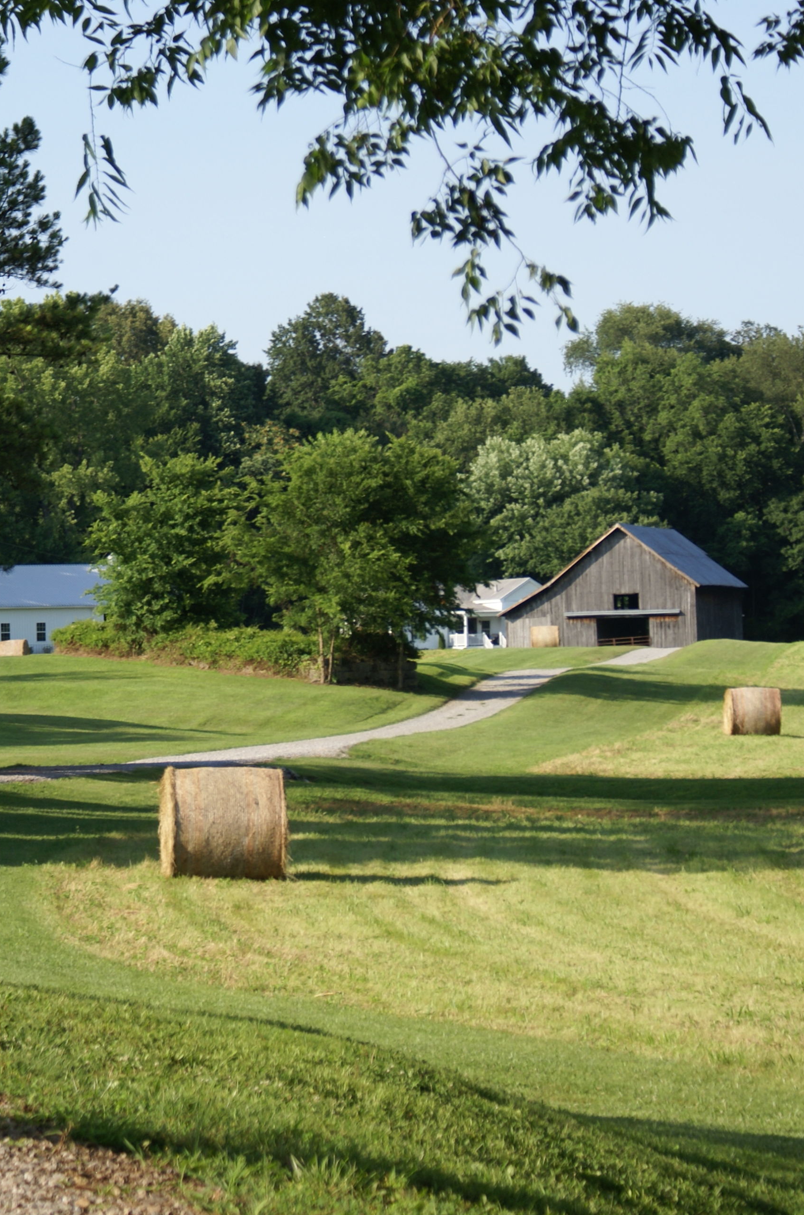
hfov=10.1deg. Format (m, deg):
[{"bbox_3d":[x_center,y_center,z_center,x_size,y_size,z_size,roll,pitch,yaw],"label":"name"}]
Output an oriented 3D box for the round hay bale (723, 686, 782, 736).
[{"bbox_3d":[11.125,3.316,144.000,1.550,1.530,1.530,-1,0,-6],"label":"round hay bale"}]

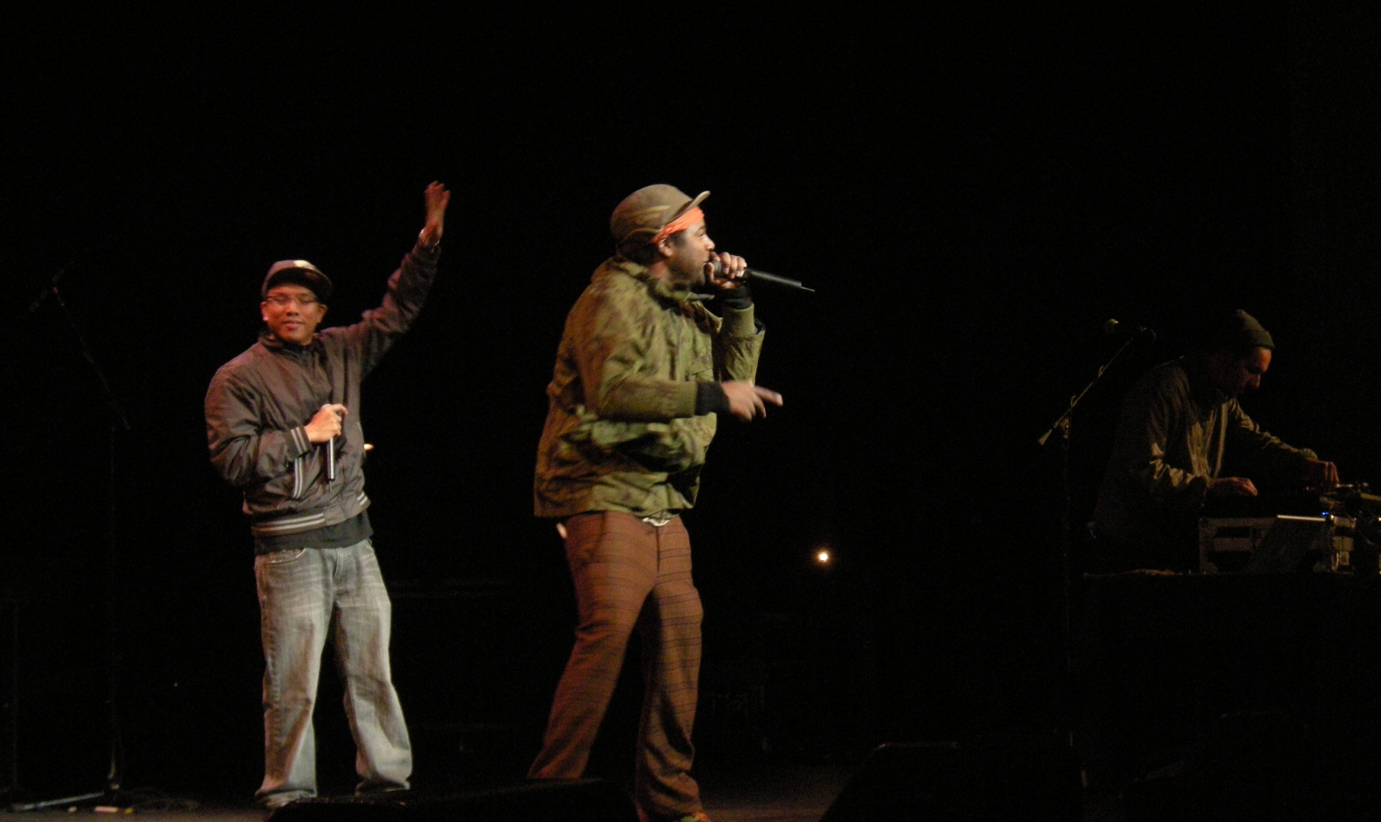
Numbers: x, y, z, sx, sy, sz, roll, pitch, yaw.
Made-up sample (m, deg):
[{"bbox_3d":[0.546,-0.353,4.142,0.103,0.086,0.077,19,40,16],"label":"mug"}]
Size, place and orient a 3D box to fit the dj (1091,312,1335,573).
[{"bbox_3d":[1.737,0.475,10.291,0.740,1.625,0.580,-2,-4,28],"label":"dj"}]

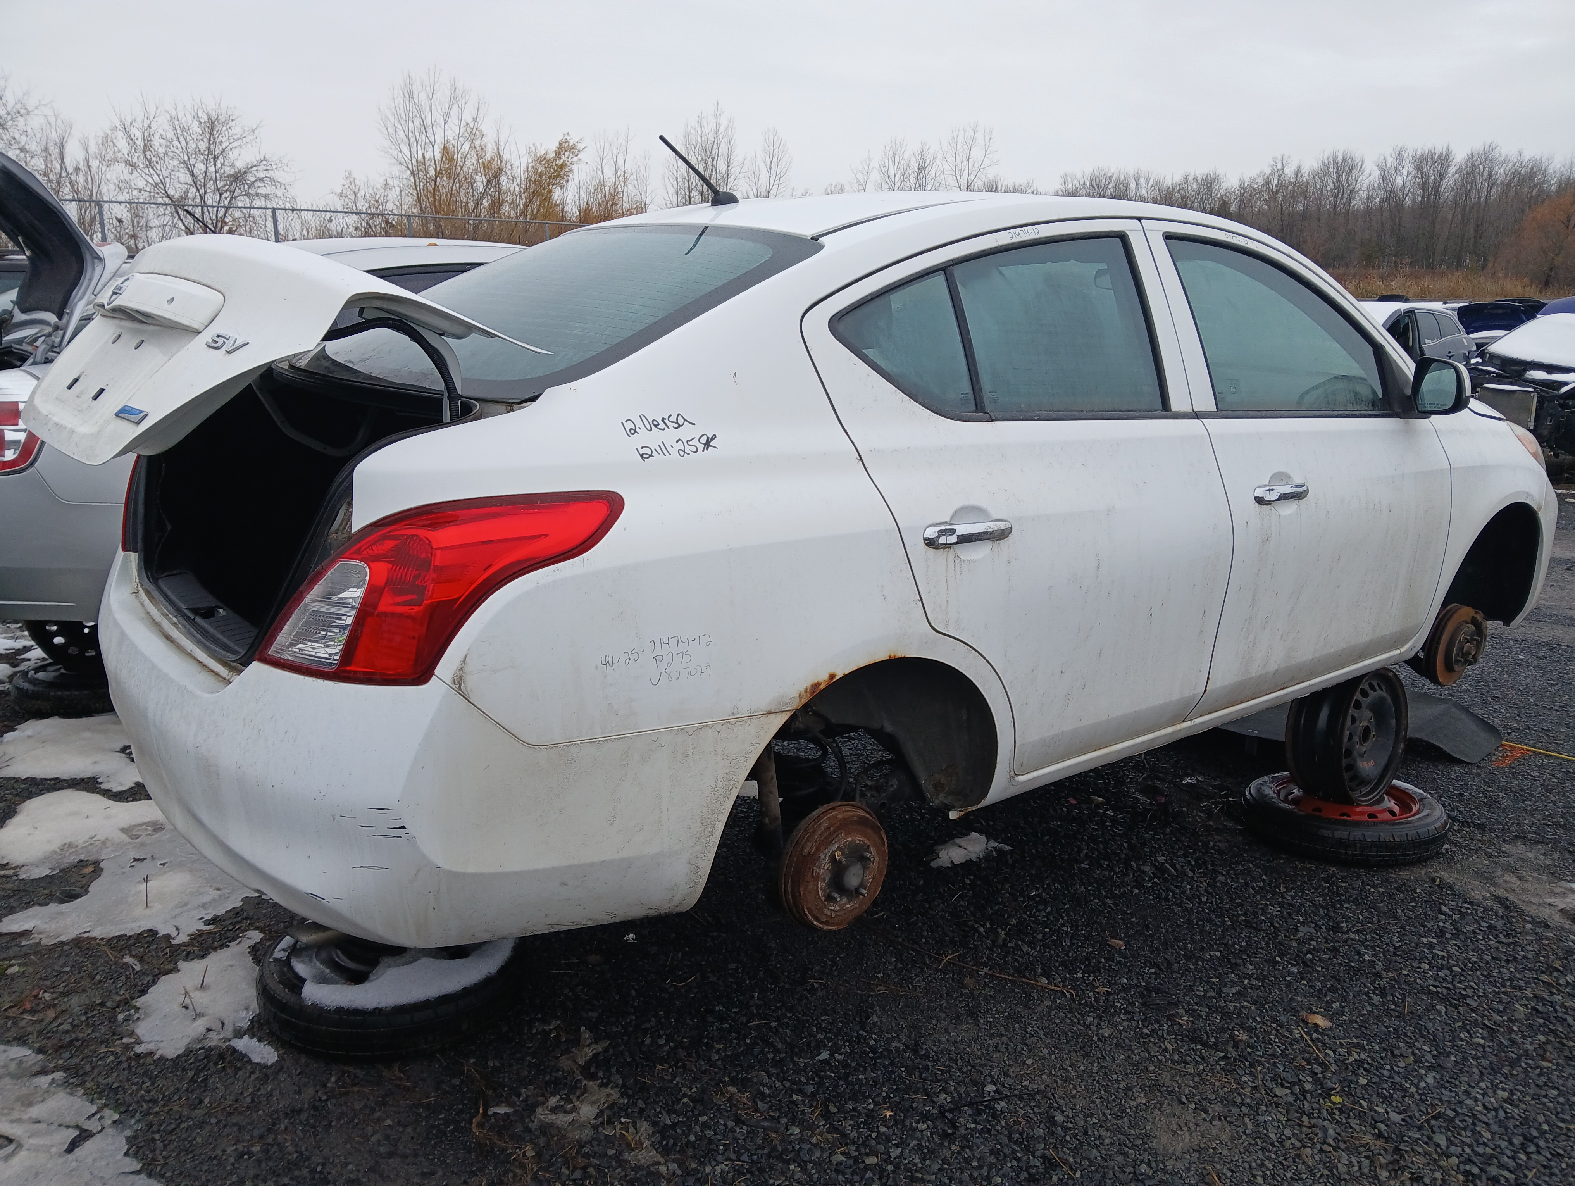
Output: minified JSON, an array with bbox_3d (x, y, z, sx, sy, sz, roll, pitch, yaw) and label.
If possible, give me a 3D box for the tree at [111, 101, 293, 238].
[{"bbox_3d":[-13.058,-8.447,27.273,4.000,5.440,4.000,0,15,0],"label":"tree"}]

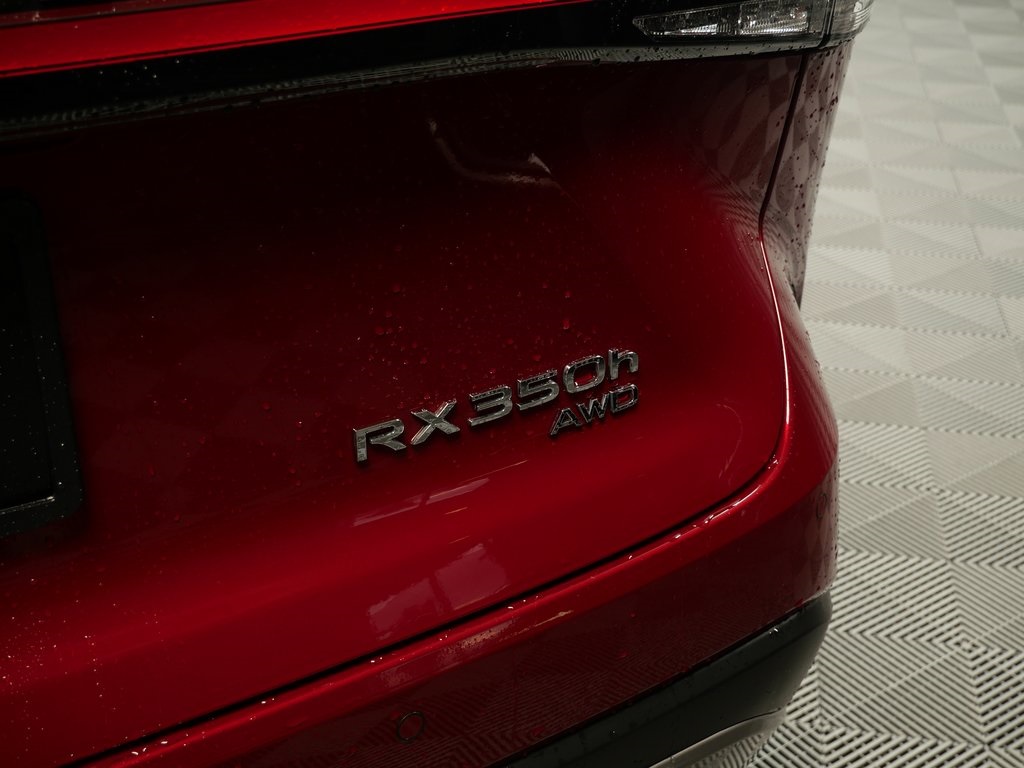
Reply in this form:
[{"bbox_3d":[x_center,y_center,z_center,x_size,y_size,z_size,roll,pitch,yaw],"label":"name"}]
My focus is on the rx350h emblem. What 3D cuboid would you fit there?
[{"bbox_3d":[-0.003,0.022,0.945,0.240,0.052,0.012,-18,24,-28],"label":"rx350h emblem"}]

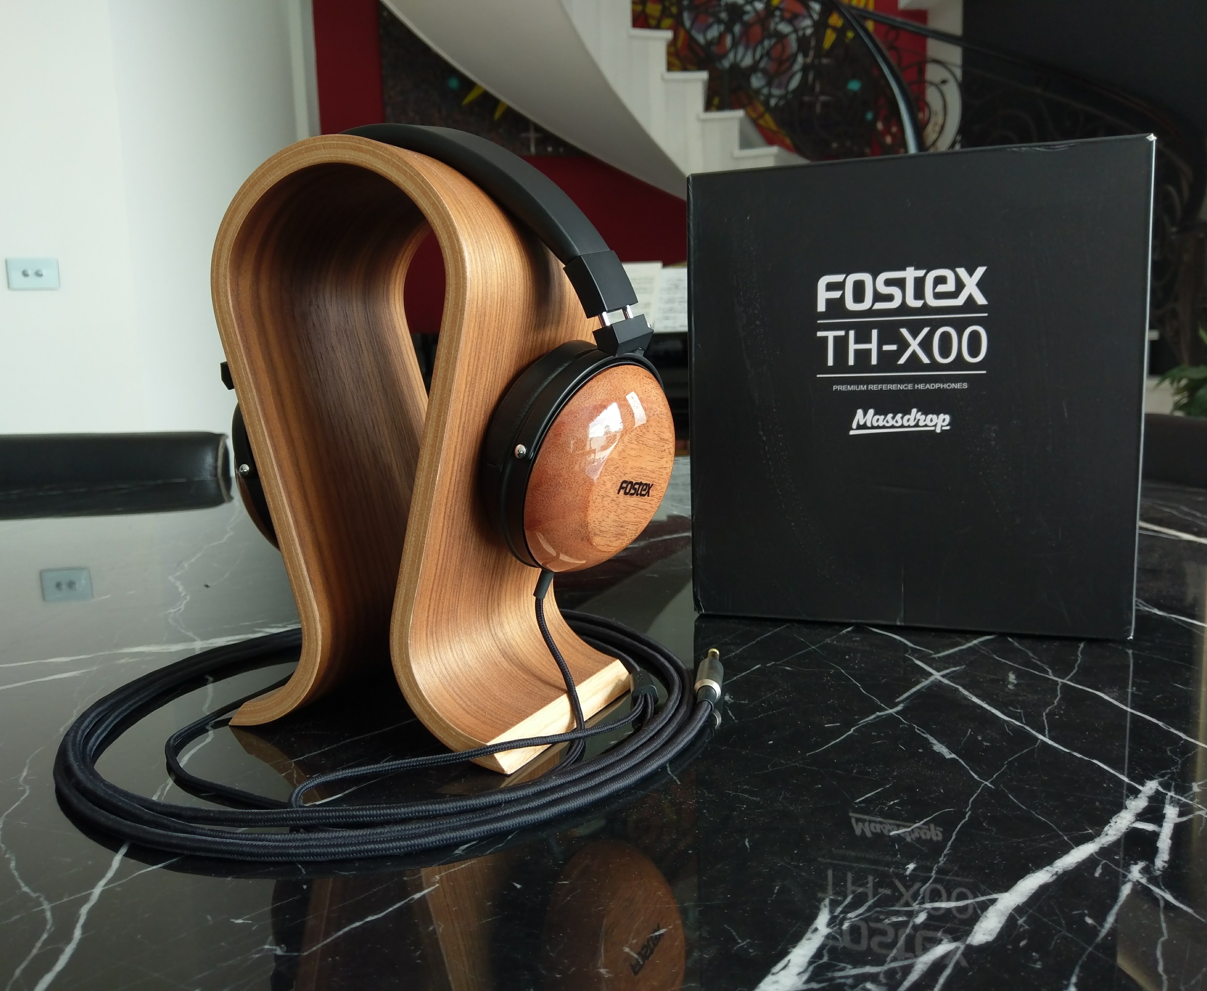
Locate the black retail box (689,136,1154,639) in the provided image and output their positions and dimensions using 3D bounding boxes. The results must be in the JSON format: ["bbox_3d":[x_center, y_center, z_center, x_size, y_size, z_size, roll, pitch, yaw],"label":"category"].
[{"bbox_3d":[0.196,-0.064,0.644,0.253,0.277,0.130,1,9,18],"label":"black retail box"}]

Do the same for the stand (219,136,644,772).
[{"bbox_3d":[-0.090,-0.026,0.478,0.159,0.266,0.112,2,9,25],"label":"stand"}]

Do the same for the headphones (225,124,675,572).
[{"bbox_3d":[-0.086,-0.072,0.484,0.239,0.211,0.104,2,9,25],"label":"headphones"}]

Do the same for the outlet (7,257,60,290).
[{"bbox_3d":[-1.465,-0.569,2.550,0.130,0.083,0.010,-2,8,-3],"label":"outlet"}]

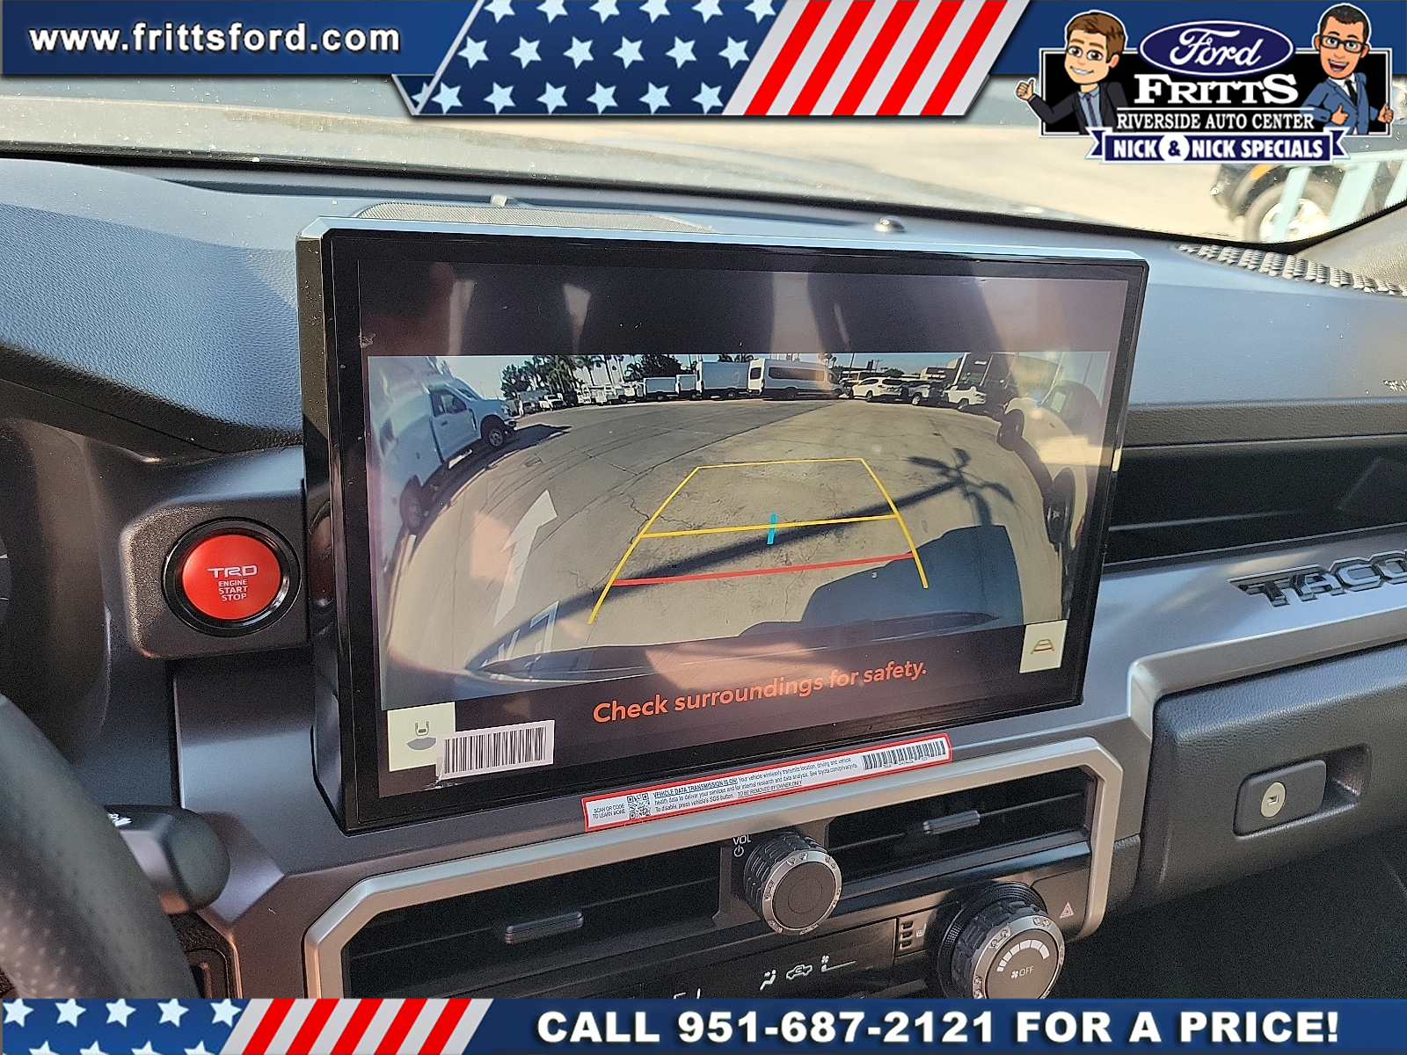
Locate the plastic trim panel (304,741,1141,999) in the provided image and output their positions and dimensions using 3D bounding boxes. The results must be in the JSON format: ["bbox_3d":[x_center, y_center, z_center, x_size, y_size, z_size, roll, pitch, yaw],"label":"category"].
[{"bbox_3d":[0.025,0.158,0.447,0.363,0.109,0.028,-4,14,-23],"label":"plastic trim panel"}]

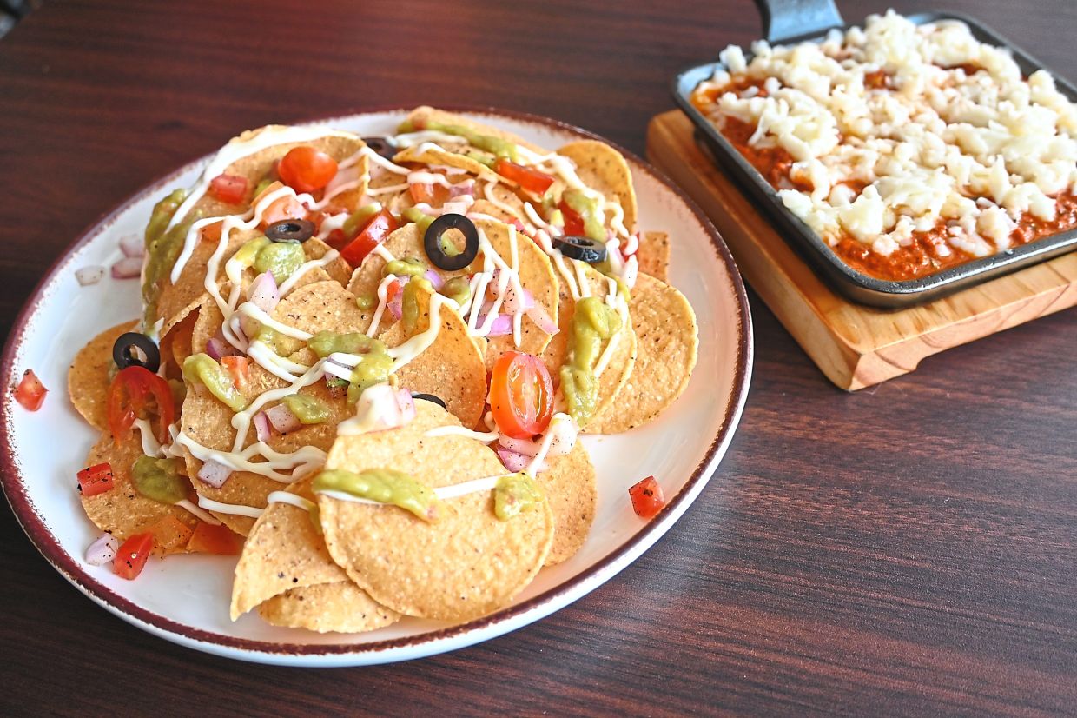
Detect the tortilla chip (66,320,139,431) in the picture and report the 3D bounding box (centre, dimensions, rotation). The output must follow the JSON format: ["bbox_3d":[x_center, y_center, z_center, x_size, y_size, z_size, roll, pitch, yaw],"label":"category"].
[{"bbox_3d":[-0.138,0.005,0.329,0.064,0.007,0.064,18,43,0],"label":"tortilla chip"}]

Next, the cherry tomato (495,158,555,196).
[{"bbox_3d":[-0.006,-0.067,0.348,0.024,0.012,0.017,16,19,-5],"label":"cherry tomato"}]

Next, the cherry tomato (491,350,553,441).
[{"bbox_3d":[-0.008,0.012,0.285,0.013,0.027,0.024,-12,0,42],"label":"cherry tomato"}]

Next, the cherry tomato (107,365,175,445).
[{"bbox_3d":[-0.135,0.017,0.305,0.023,0.011,0.027,5,72,-15],"label":"cherry tomato"}]

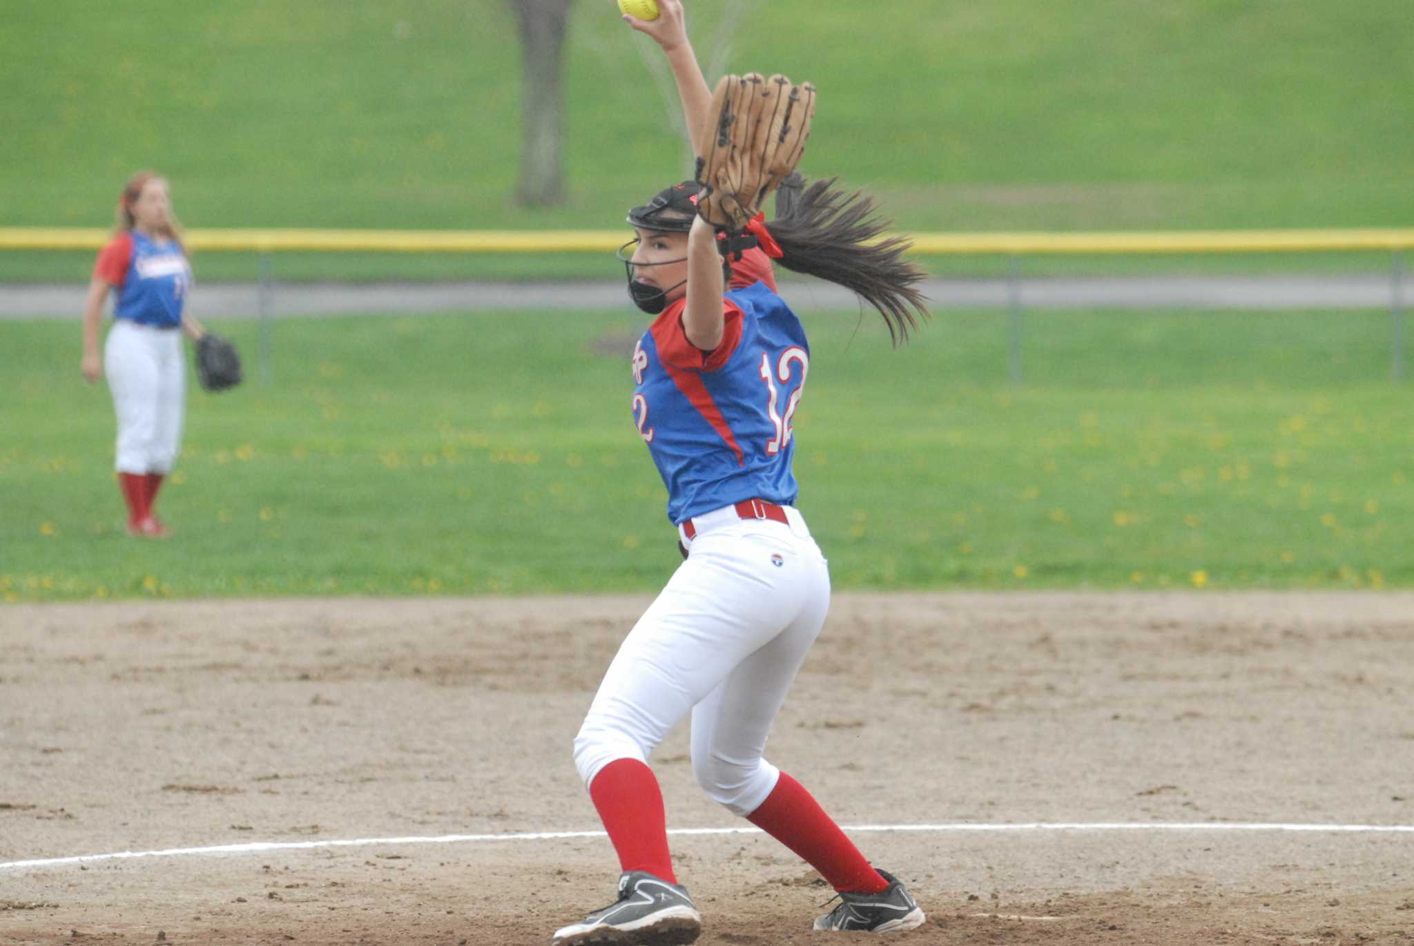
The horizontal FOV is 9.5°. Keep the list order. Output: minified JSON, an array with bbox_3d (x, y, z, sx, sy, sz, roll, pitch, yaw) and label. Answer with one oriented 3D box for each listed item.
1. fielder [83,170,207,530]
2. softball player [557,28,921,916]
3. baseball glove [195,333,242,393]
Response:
[{"bbox_3d":[-2.554,-0.535,38.800,0.580,1.650,0.400,-2,2,-44],"label":"fielder"},{"bbox_3d":[0.069,-0.010,17.400,0.720,1.930,0.600,0,2,18],"label":"softball player"},{"bbox_3d":[-2.220,-0.500,38.800,0.210,0.280,0.140,-19,-3,32],"label":"baseball glove"}]

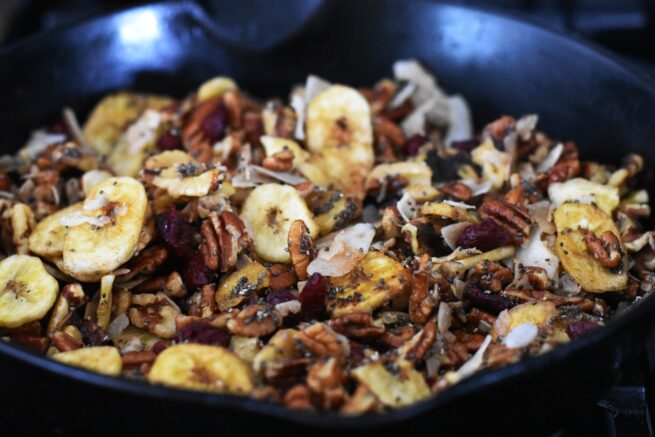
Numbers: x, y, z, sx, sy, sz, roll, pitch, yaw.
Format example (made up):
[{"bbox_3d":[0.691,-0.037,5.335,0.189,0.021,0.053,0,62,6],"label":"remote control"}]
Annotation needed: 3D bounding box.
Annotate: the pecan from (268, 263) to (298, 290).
[{"bbox_3d":[-0.015,0.020,0.459,0.013,0.009,0.011,-1,32,0],"label":"pecan"}]

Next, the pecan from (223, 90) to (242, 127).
[{"bbox_3d":[-0.038,-0.044,0.548,0.009,0.016,0.009,-12,19,7],"label":"pecan"}]

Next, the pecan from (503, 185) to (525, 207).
[{"bbox_3d":[0.073,-0.009,0.533,0.008,0.007,0.010,14,52,11],"label":"pecan"}]

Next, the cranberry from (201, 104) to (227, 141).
[{"bbox_3d":[-0.049,-0.042,0.585,0.010,0.009,0.014,8,61,5],"label":"cranberry"}]

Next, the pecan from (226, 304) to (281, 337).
[{"bbox_3d":[-0.025,0.035,0.463,0.018,0.007,0.011,3,46,3],"label":"pecan"}]

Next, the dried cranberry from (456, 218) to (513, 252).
[{"bbox_3d":[0.057,0.006,0.492,0.021,0.010,0.012,5,32,9],"label":"dried cranberry"}]

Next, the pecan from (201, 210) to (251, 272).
[{"bbox_3d":[-0.038,0.008,0.503,0.018,0.009,0.024,-4,71,-1],"label":"pecan"}]

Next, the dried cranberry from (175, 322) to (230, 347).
[{"bbox_3d":[-0.041,0.039,0.443,0.019,0.010,0.012,0,32,1],"label":"dried cranberry"}]

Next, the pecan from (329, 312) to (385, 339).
[{"bbox_3d":[0.009,0.034,0.432,0.018,0.008,0.010,7,32,2],"label":"pecan"}]

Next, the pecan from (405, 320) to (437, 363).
[{"bbox_3d":[0.029,0.038,0.422,0.008,0.009,0.018,24,64,29],"label":"pecan"}]

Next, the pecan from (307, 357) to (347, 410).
[{"bbox_3d":[0.000,0.052,0.431,0.013,0.013,0.012,0,31,0],"label":"pecan"}]

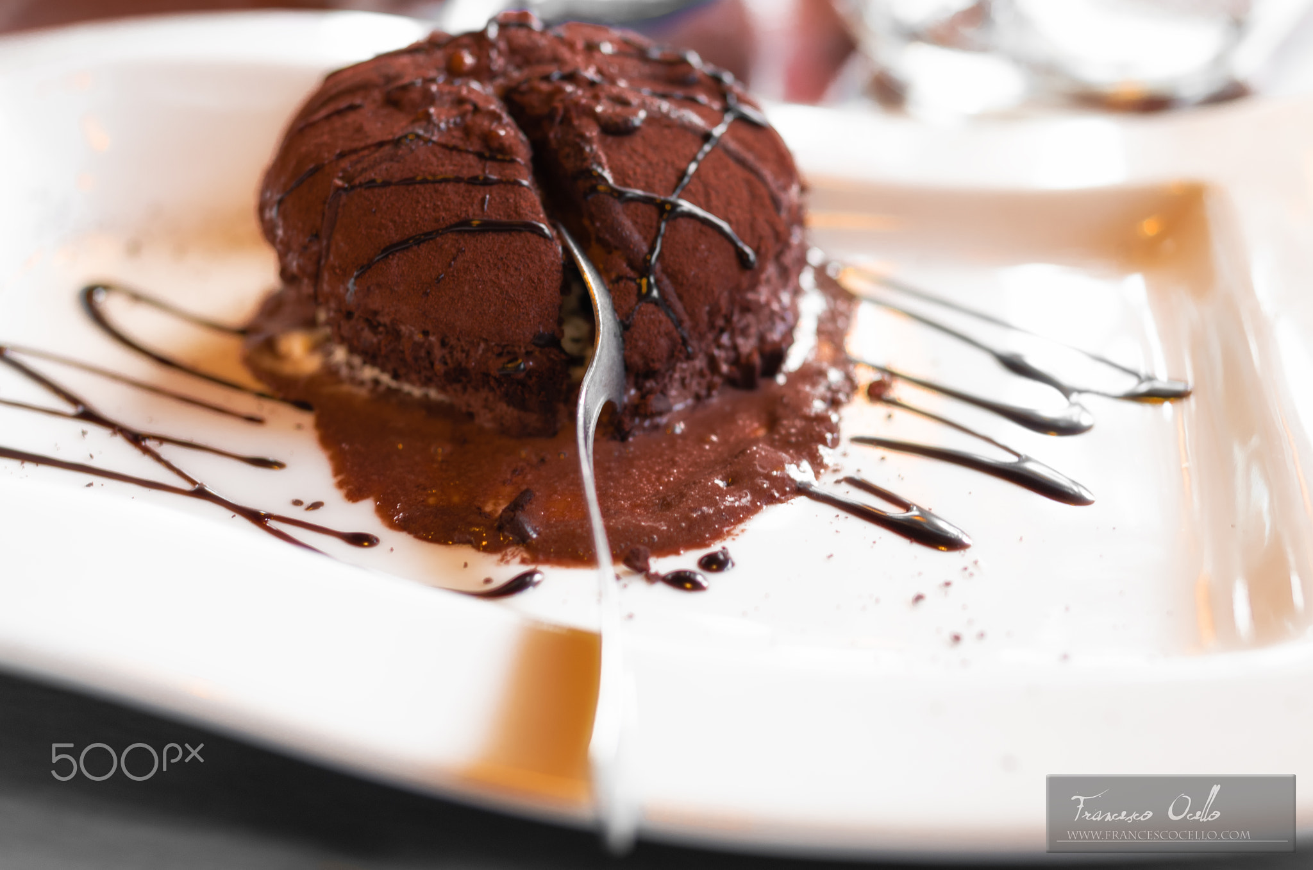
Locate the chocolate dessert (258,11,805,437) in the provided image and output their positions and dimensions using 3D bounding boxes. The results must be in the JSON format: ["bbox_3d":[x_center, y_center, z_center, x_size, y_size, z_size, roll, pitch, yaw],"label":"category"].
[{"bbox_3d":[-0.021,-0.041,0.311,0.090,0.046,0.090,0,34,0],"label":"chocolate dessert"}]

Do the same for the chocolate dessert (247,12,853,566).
[{"bbox_3d":[-0.018,-0.034,0.301,0.103,0.046,0.117,0,34,0],"label":"chocolate dessert"}]

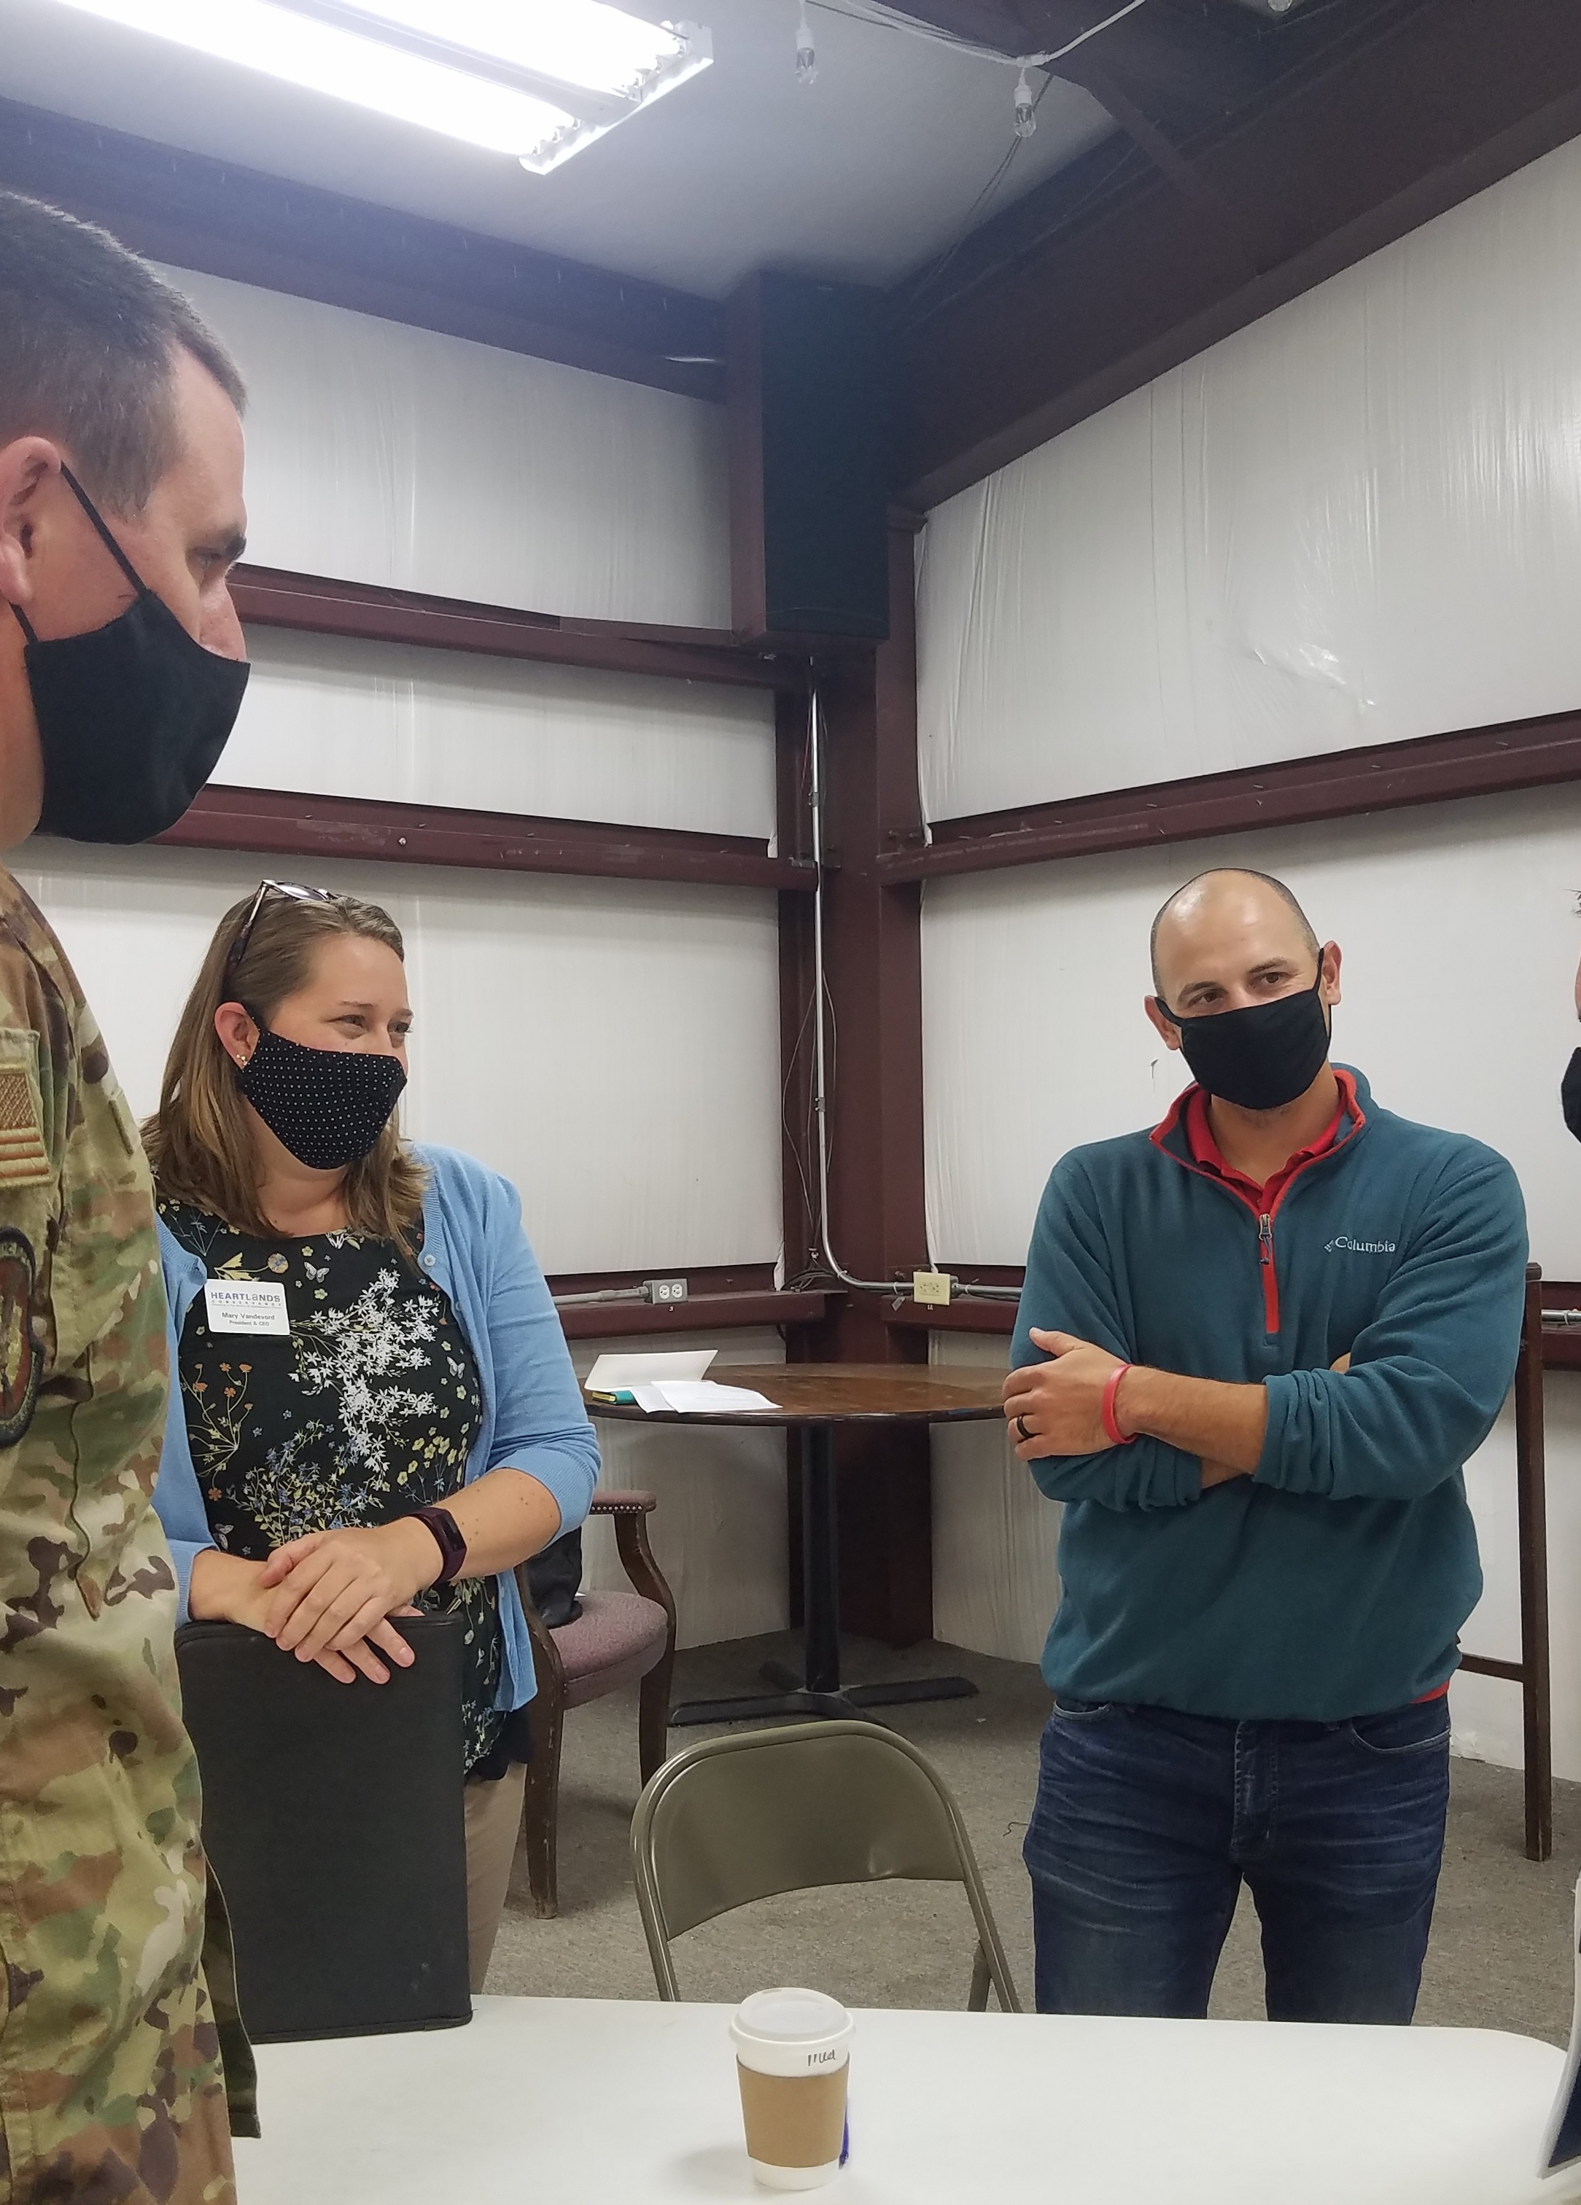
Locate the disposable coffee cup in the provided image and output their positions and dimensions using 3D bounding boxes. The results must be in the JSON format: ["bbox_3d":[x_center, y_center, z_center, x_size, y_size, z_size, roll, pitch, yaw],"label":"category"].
[{"bbox_3d":[0.002,0.677,1.510,0.086,0.112,0.086,-1,-1,0],"label":"disposable coffee cup"}]

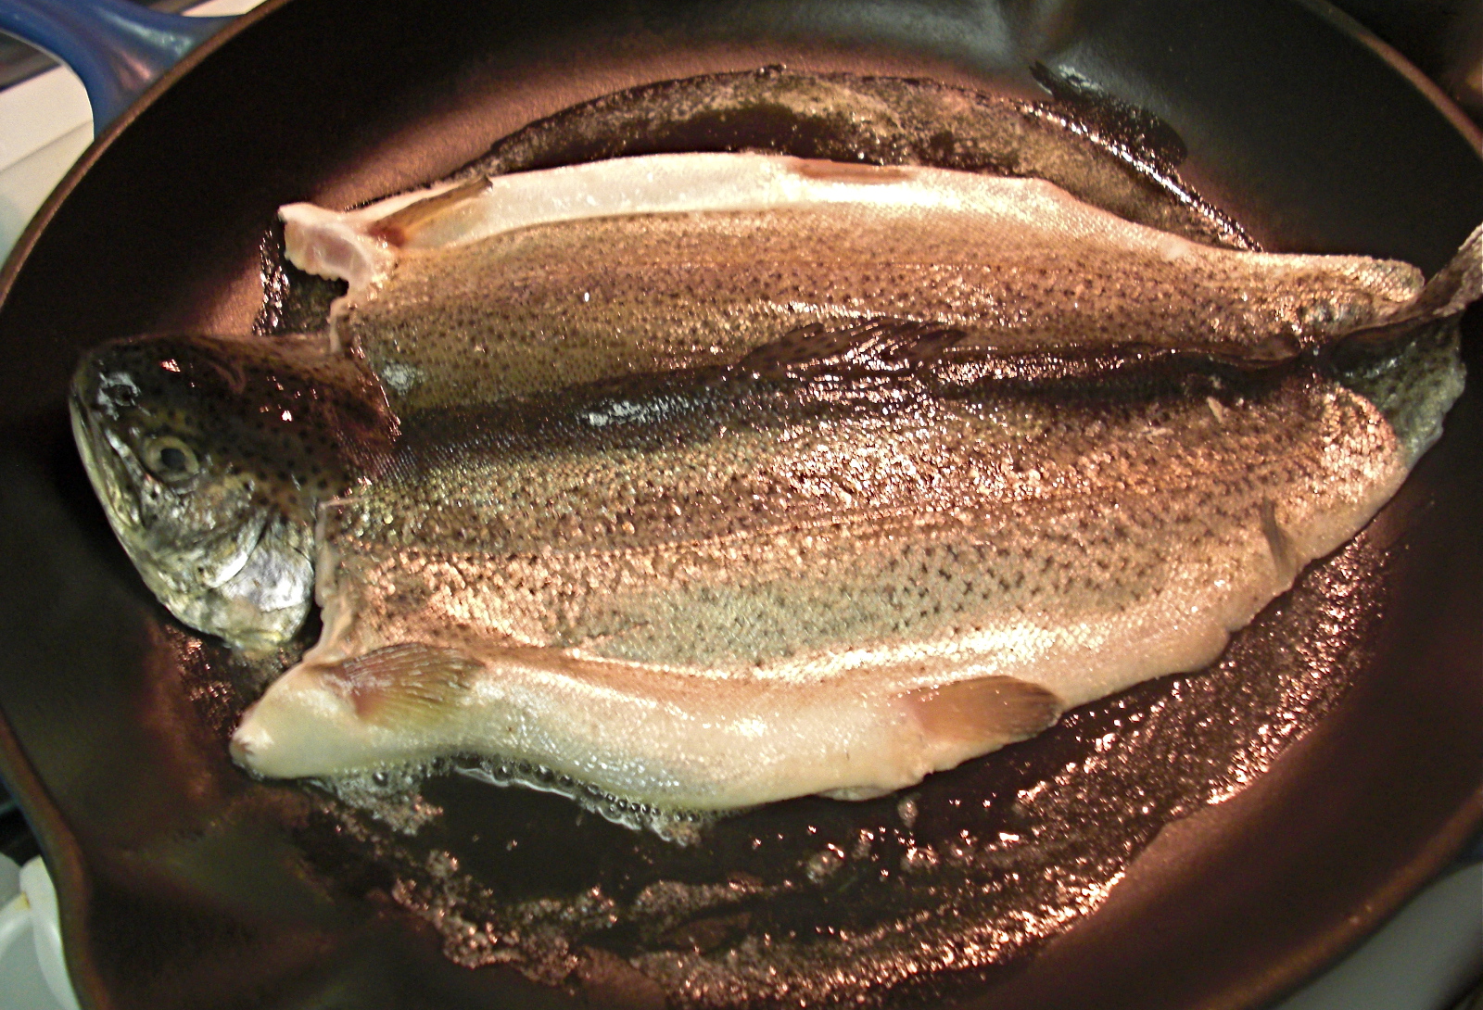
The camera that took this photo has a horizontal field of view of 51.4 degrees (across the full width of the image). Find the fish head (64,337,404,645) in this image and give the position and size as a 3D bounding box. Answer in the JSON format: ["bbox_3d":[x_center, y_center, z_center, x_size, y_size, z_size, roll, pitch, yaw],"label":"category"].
[{"bbox_3d":[-0.097,-0.005,0.296,0.063,0.041,0.052,10,53,10],"label":"fish head"}]

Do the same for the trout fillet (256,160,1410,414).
[{"bbox_3d":[0.018,-0.056,0.341,0.245,0.024,0.083,-1,52,2],"label":"trout fillet"}]

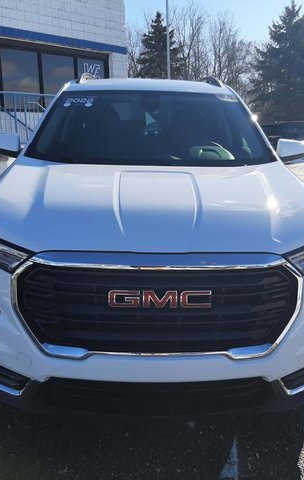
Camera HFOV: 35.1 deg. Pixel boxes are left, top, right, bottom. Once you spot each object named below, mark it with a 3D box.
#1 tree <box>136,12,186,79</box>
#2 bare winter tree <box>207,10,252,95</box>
[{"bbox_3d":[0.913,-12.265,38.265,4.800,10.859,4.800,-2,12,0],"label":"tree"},{"bbox_3d":[6.468,-12.911,39.651,4.600,11.174,4.600,-2,12,0],"label":"bare winter tree"}]

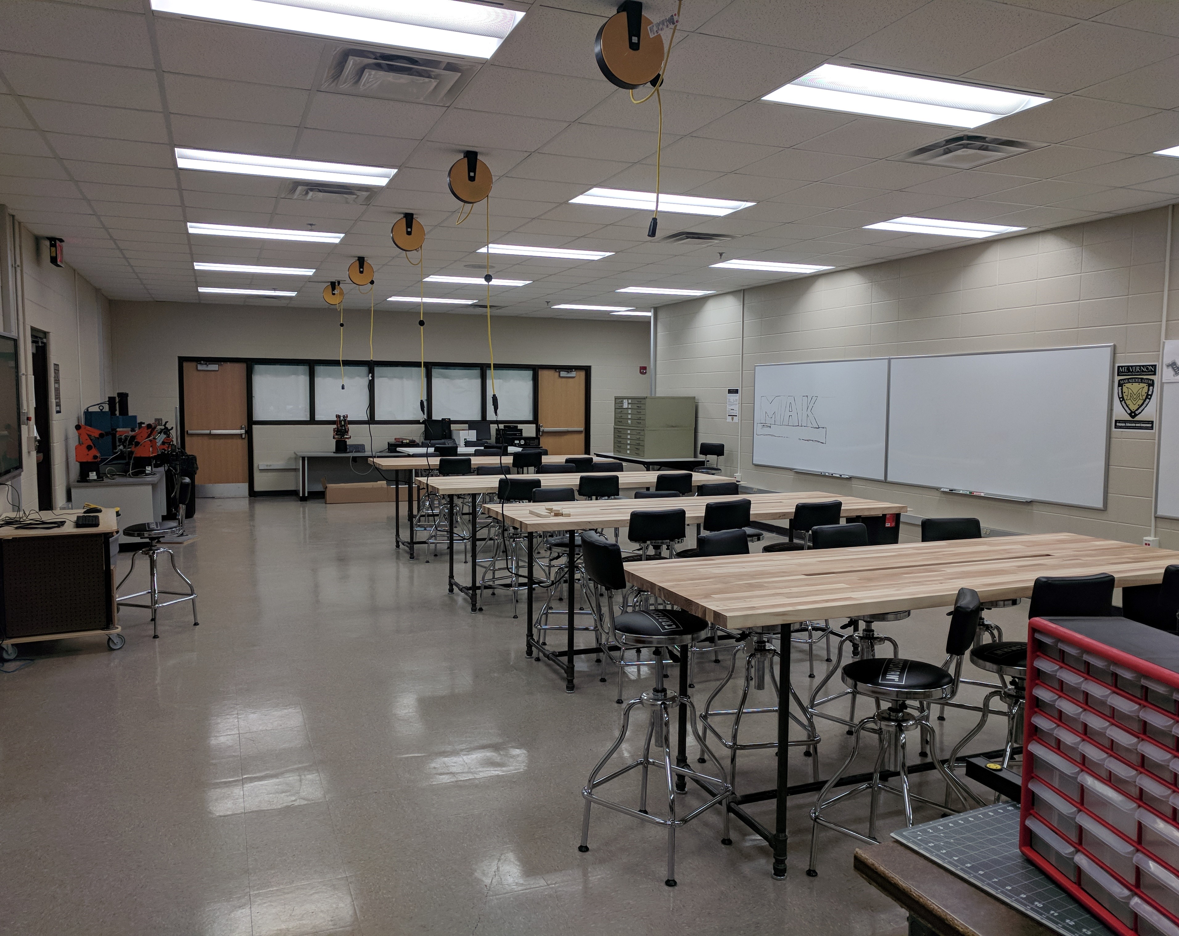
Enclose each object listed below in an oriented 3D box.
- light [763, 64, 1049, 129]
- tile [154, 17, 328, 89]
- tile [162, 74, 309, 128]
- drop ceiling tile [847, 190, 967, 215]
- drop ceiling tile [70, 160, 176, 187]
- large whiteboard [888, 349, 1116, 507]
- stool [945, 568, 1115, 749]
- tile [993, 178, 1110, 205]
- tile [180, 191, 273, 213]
[{"bbox_3d":[1.396,-1.647,4.126,1.200,0.070,0.600,-1,5,-21],"label":"light"},{"bbox_3d":[-1.376,-1.622,3.681,0.600,0.018,0.600,-1,5,-22],"label":"tile"},{"bbox_3d":[-1.597,-1.669,4.239,0.603,0.024,0.603,-1,5,-22],"label":"tile"},{"bbox_3d":[2.141,-1.811,6.380,0.603,0.024,0.603,-1,5,-22],"label":"drop ceiling tile"},{"bbox_3d":[-2.842,-1.791,5.721,0.605,0.020,0.605,-1,5,-22],"label":"drop ceiling tile"},{"bbox_3d":[3.330,-0.380,7.926,0.045,1.210,2.430,-1,5,-22],"label":"large whiteboard"},{"bbox_3d":[1.534,0.833,3.329,0.490,1.020,0.510,-1,5,-19],"label":"stool"},{"bbox_3d":[2.934,-1.775,6.050,0.600,0.020,0.600,-1,5,-22],"label":"tile"},{"bbox_3d":[-2.498,-1.851,6.514,0.600,0.020,0.600,-1,5,-21],"label":"tile"}]

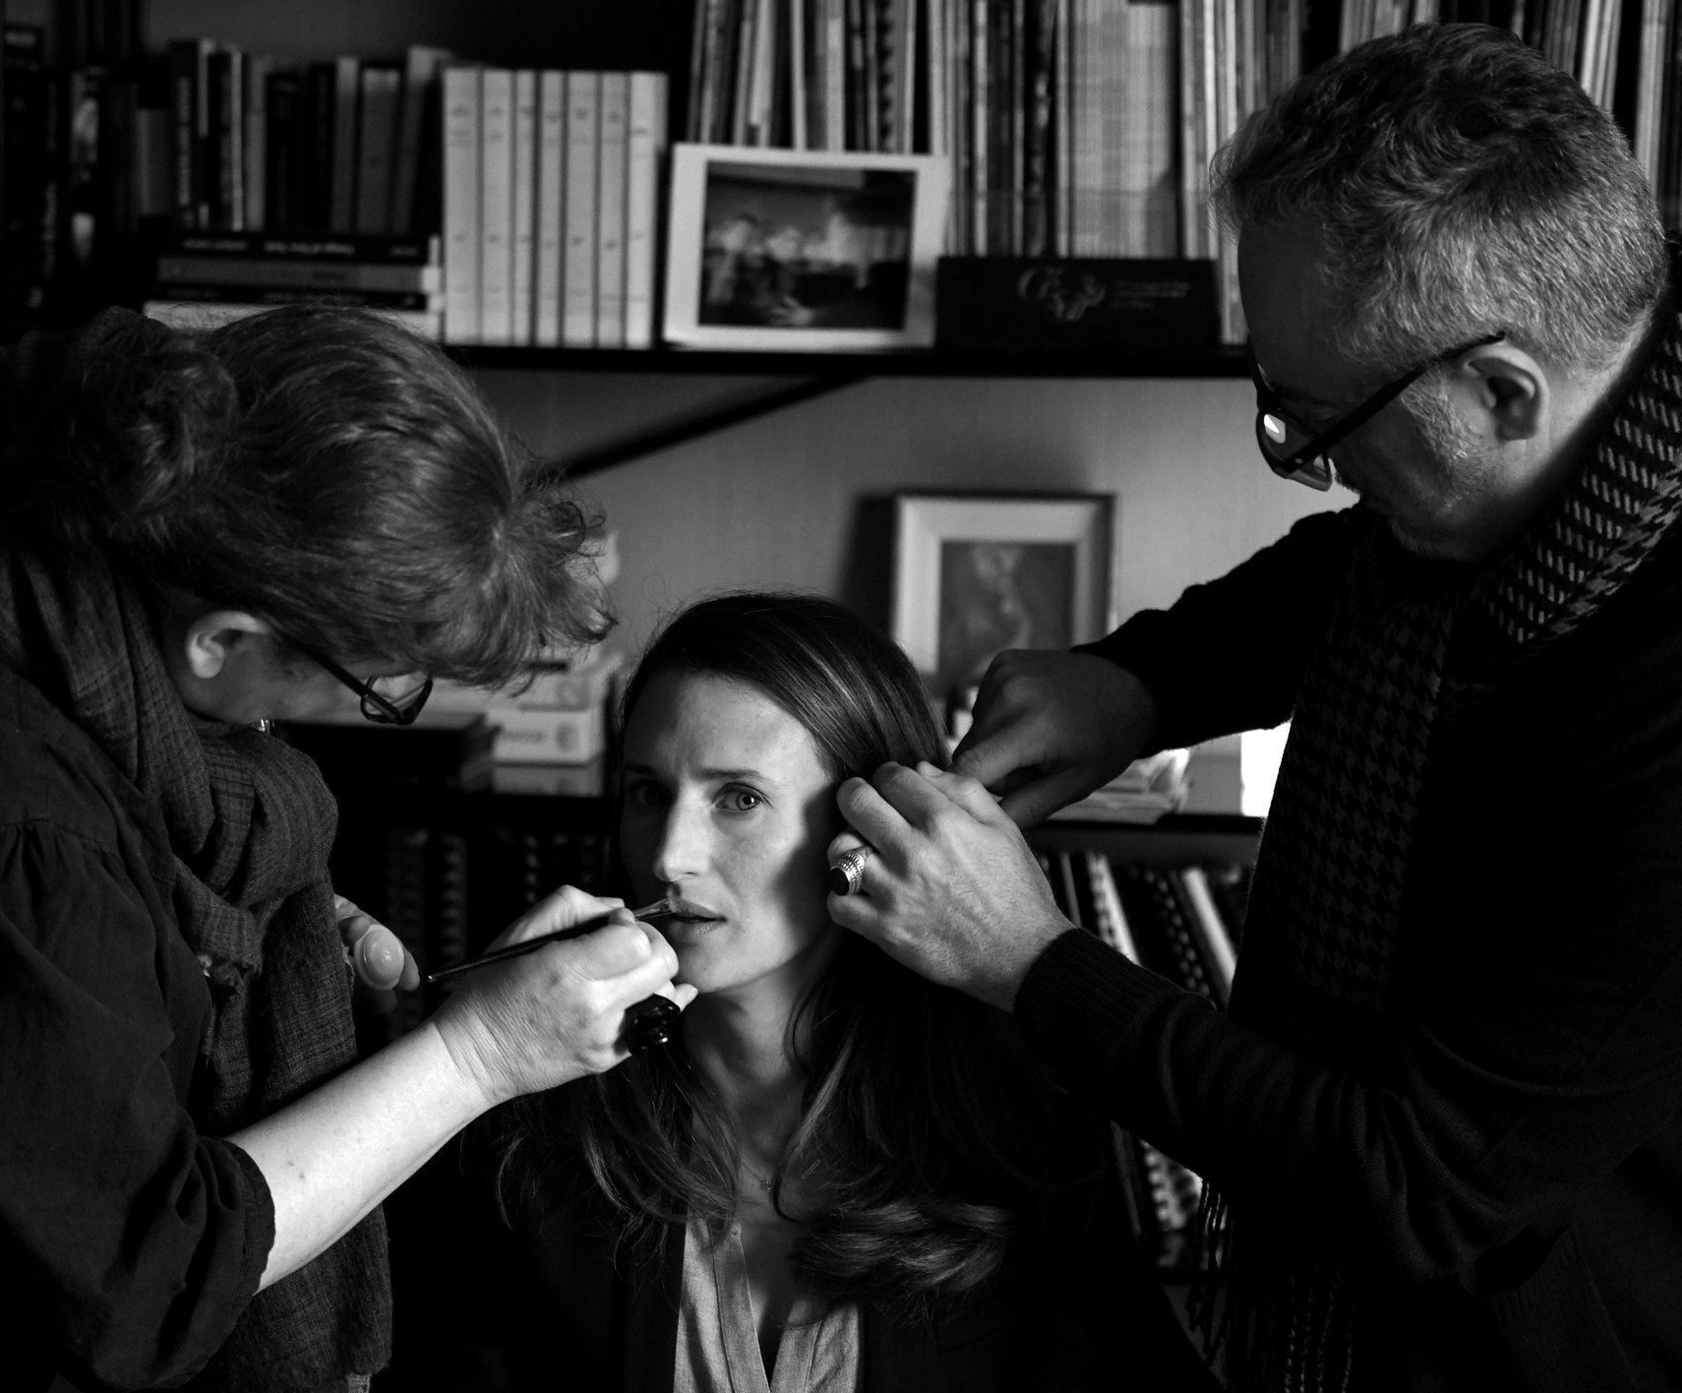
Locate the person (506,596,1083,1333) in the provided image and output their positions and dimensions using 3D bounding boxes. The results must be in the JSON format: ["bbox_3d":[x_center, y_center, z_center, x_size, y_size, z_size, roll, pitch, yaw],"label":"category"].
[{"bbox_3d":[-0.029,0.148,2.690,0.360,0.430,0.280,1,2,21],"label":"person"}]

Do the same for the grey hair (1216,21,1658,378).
[{"bbox_3d":[0.311,-0.252,2.470,0.205,0.200,0.180,-27,-2,16],"label":"grey hair"}]

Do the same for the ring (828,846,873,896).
[{"bbox_3d":[0.006,0.096,2.600,0.013,0.023,0.027,28,37,28],"label":"ring"}]

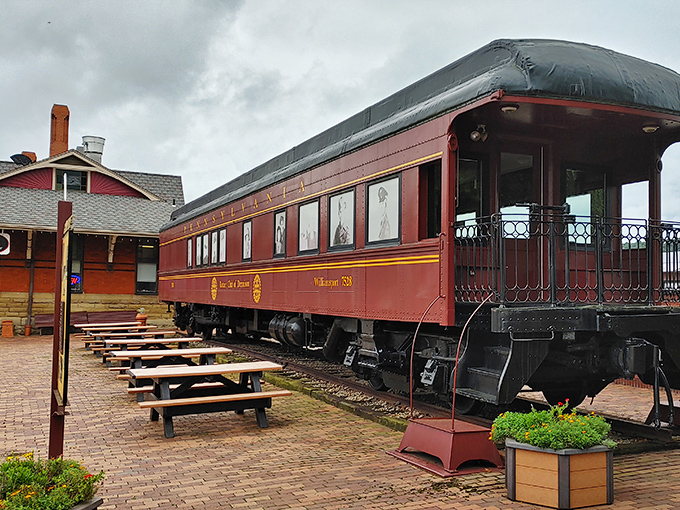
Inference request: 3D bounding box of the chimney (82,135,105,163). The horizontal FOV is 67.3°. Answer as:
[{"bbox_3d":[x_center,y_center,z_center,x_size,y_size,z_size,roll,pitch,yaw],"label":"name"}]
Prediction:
[{"bbox_3d":[-11.452,-4.840,23.717,0.930,1.400,0.930,3,-5,-32],"label":"chimney"}]

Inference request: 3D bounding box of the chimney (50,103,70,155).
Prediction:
[{"bbox_3d":[-13.355,-5.748,24.385,0.750,2.850,0.750,3,-5,-32],"label":"chimney"}]

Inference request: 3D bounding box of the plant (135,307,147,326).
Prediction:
[{"bbox_3d":[-7.966,2.621,20.457,0.440,1.031,0.440,3,-5,-32],"label":"plant"}]

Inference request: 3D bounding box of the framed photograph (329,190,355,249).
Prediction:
[{"bbox_3d":[0.020,-0.496,7.340,0.050,0.811,0.714,3,-5,-32],"label":"framed photograph"}]

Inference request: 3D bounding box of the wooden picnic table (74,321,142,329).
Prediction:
[{"bbox_3d":[-6.991,2.416,15.449,1.830,0.715,1.270,3,-5,-29],"label":"wooden picnic table"}]

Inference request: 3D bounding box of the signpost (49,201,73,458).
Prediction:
[{"bbox_3d":[-2.008,0.753,3.688,0.110,2.371,0.695,3,-5,-32],"label":"signpost"}]

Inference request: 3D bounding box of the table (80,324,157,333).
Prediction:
[{"bbox_3d":[-5.831,2.286,13.574,1.830,0.715,1.270,3,-5,-29],"label":"table"}]

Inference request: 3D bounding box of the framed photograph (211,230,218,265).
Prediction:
[{"bbox_3d":[-2.987,-0.165,12.173,0.050,0.794,0.561,3,-5,-32],"label":"framed photograph"}]

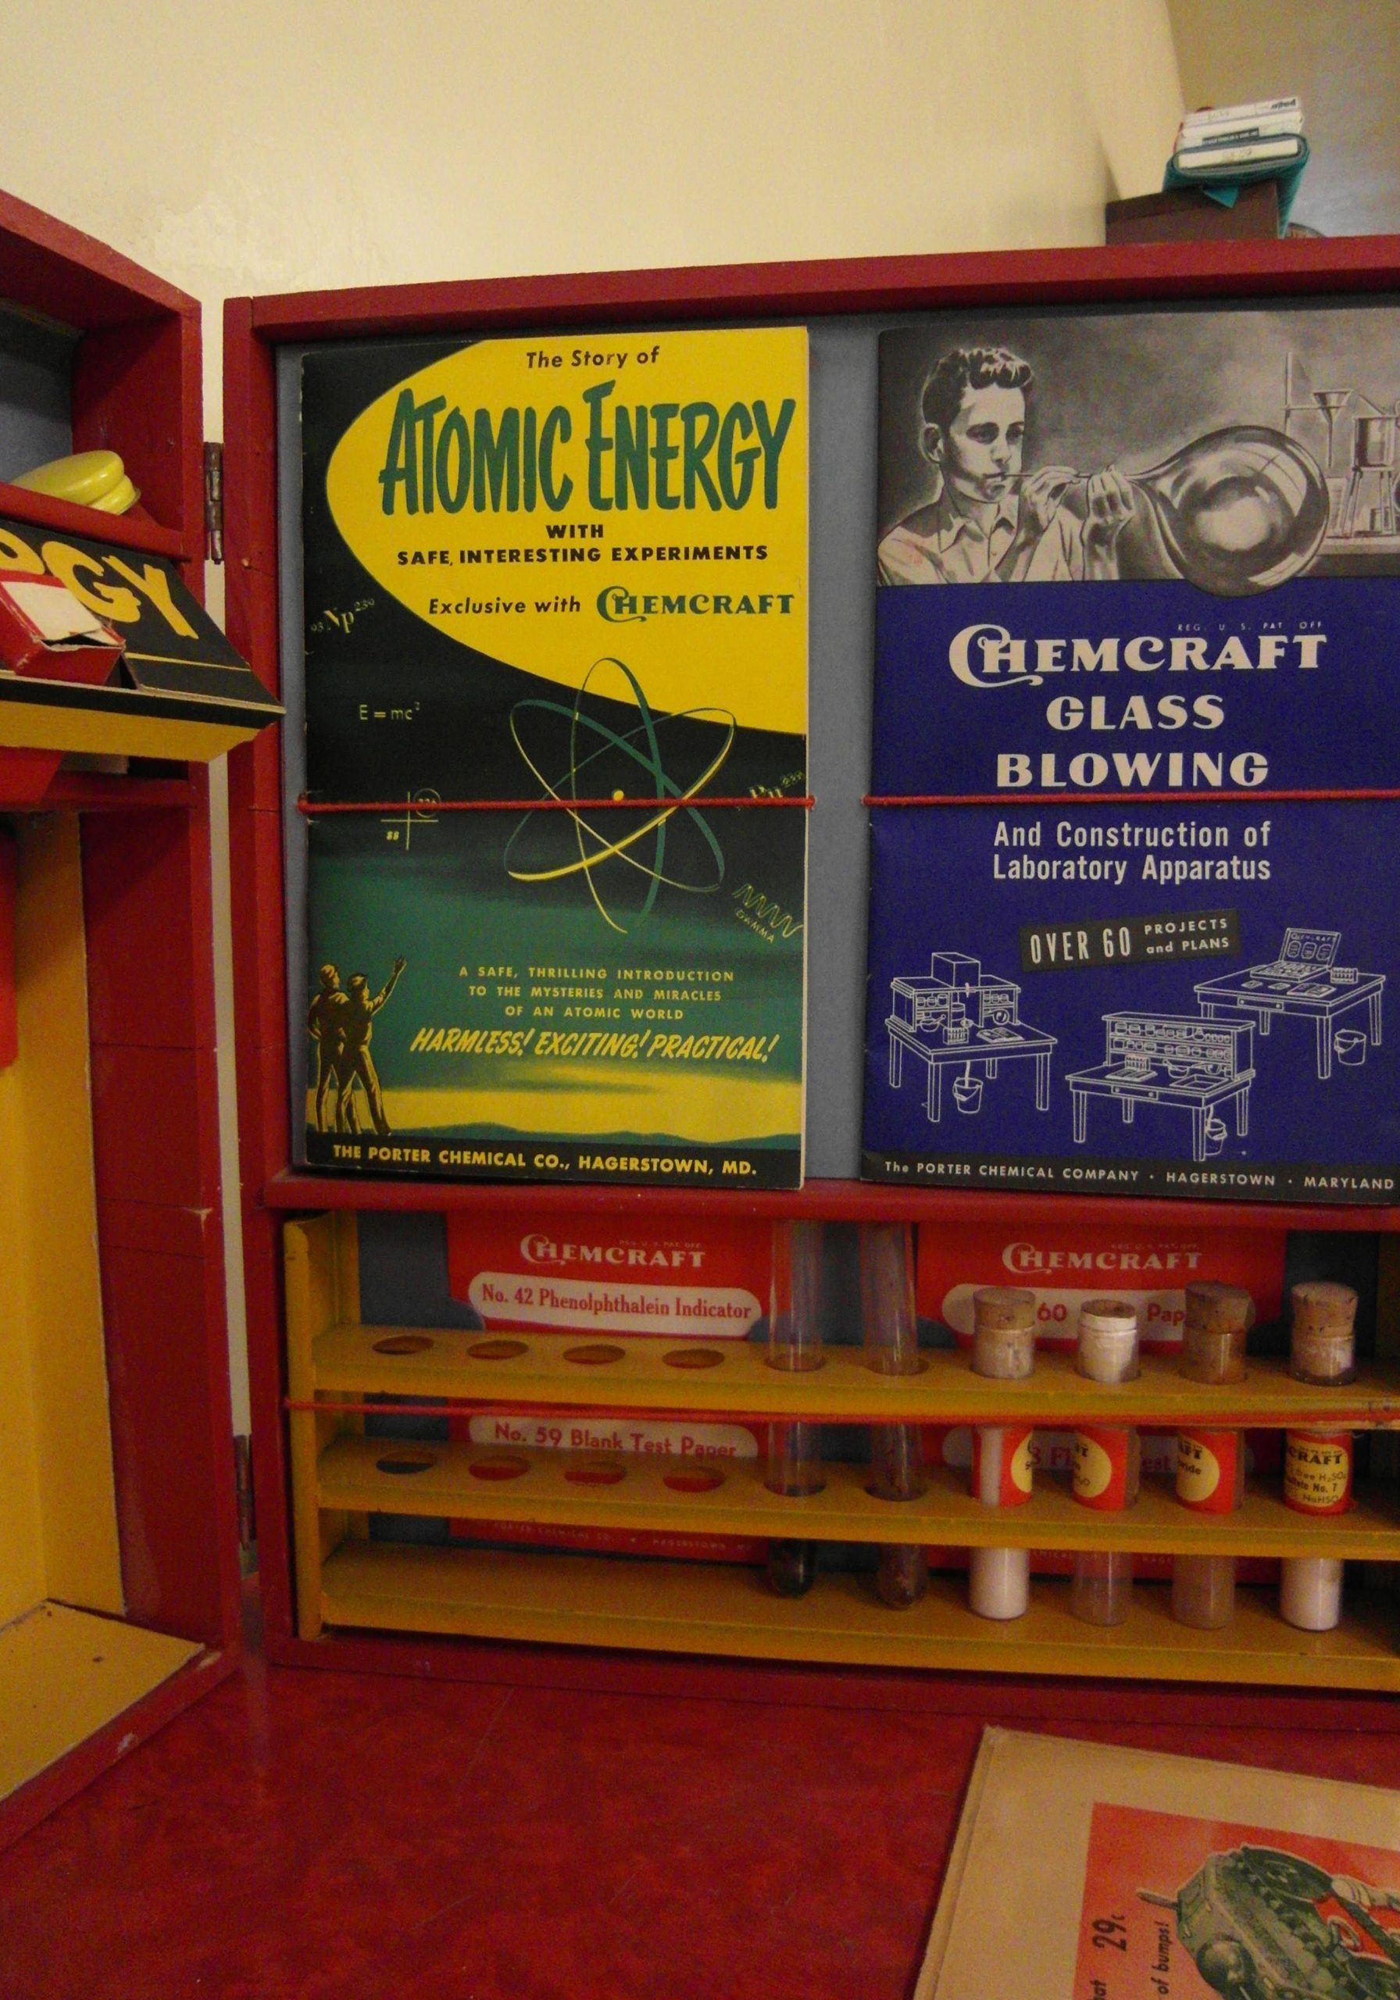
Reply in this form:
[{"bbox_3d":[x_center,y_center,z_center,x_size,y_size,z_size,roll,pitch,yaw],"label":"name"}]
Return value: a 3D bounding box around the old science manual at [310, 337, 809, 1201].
[{"bbox_3d":[-0.039,-0.060,0.361,0.133,0.214,0.005,1,4,8],"label":"old science manual"}]

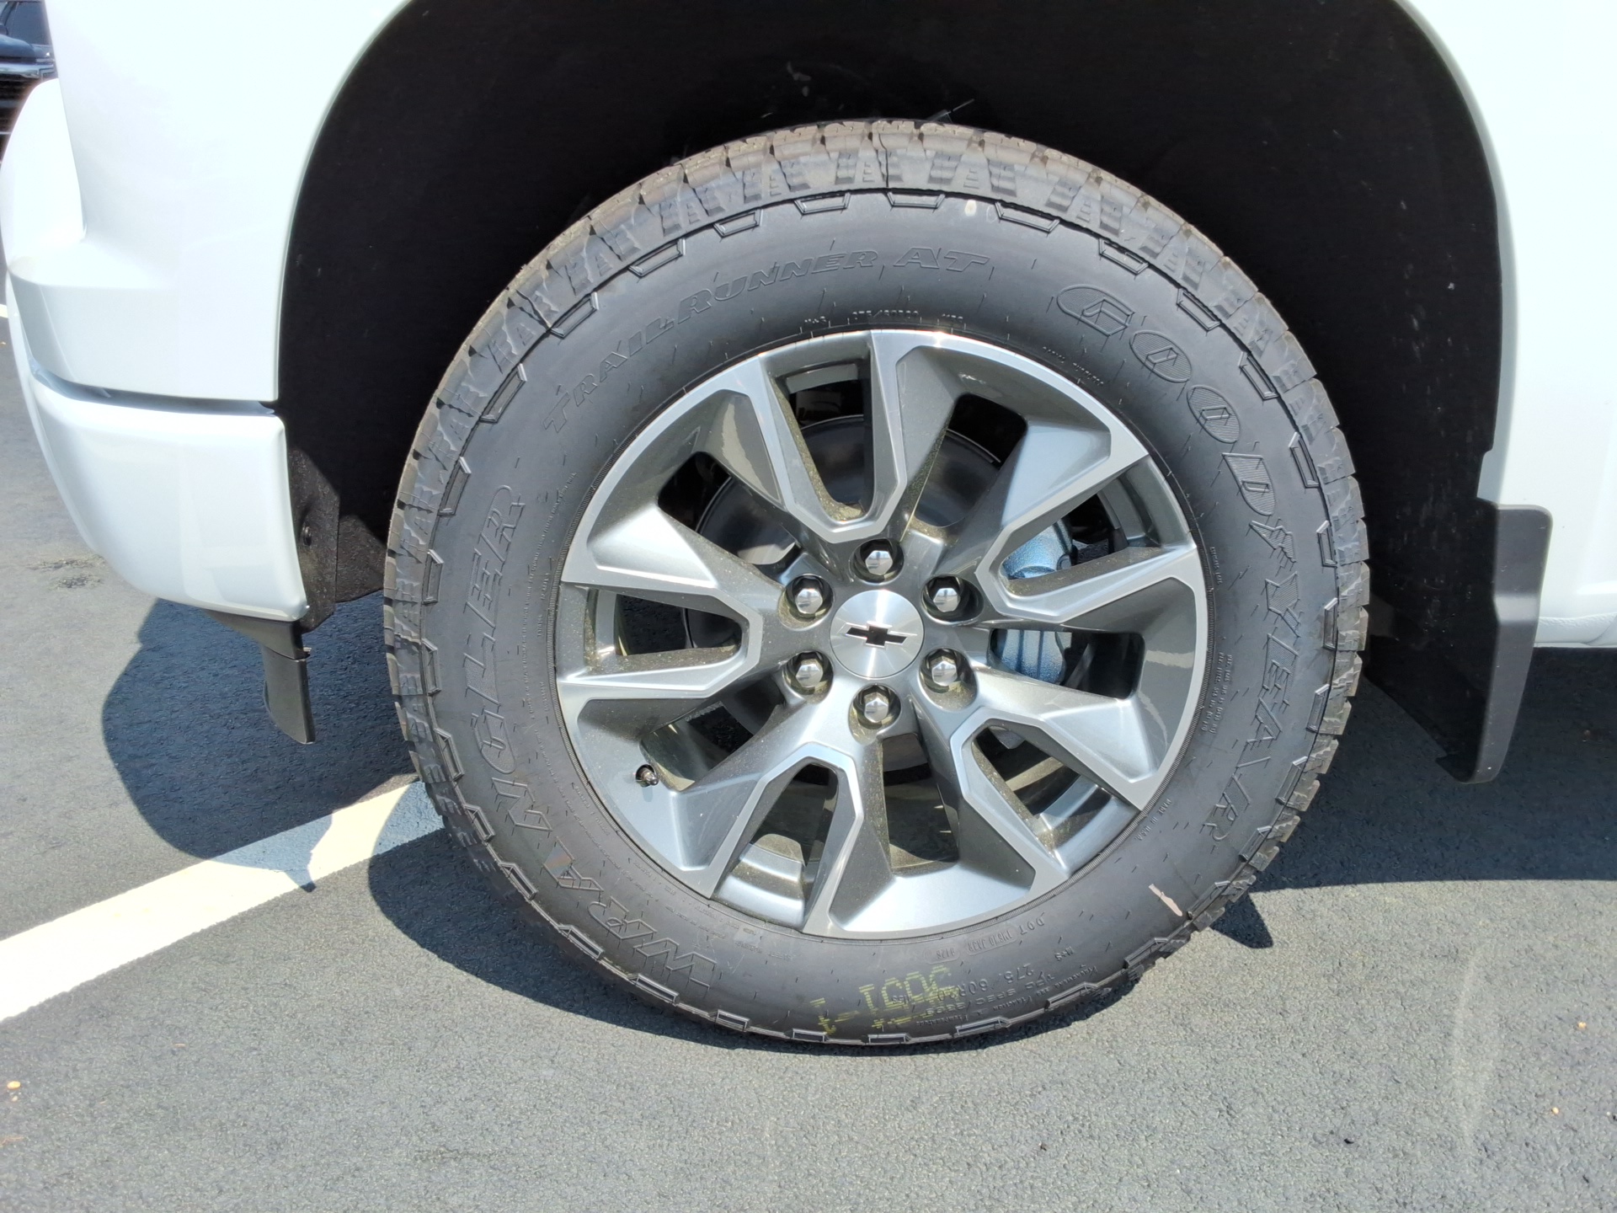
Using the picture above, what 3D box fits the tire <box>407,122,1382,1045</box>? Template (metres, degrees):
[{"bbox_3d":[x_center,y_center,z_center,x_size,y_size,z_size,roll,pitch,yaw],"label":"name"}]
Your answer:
[{"bbox_3d":[0.058,0.000,1.189,0.836,0.828,0.278,0,20,-2],"label":"tire"}]

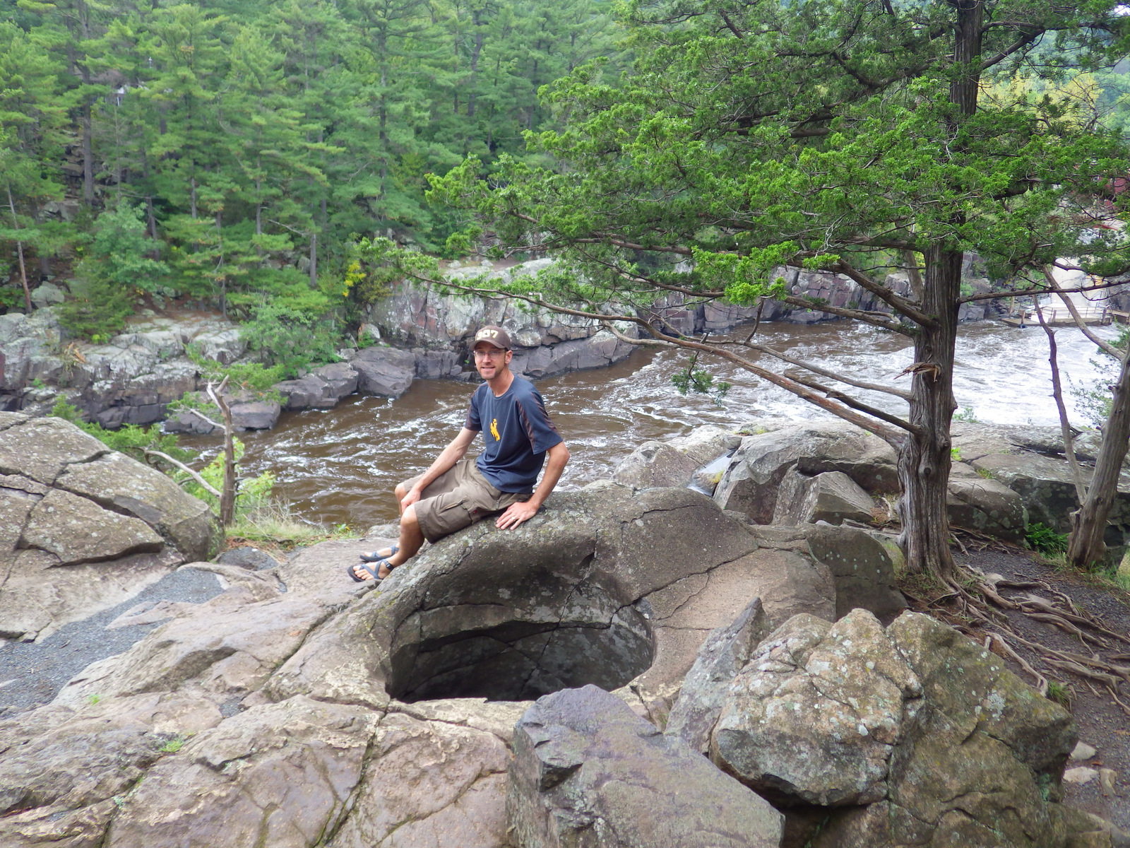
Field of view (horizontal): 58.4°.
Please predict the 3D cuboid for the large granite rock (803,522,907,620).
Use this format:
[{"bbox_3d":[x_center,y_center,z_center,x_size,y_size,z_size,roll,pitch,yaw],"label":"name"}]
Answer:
[{"bbox_3d":[1.407,0.721,4.850,0.480,0.420,0.380,1,11,6],"label":"large granite rock"}]

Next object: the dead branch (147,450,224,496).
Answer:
[{"bbox_3d":[-2.259,0.296,6.000,0.450,0.260,0.140,0,10,0],"label":"dead branch"}]

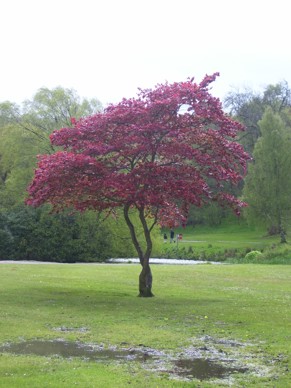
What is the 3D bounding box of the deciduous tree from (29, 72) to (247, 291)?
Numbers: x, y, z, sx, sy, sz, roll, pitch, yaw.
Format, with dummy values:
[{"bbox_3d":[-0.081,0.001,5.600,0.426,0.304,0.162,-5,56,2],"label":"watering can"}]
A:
[{"bbox_3d":[-0.200,-0.230,19.600,5.500,5.550,5.200,0,-3,0],"label":"deciduous tree"}]

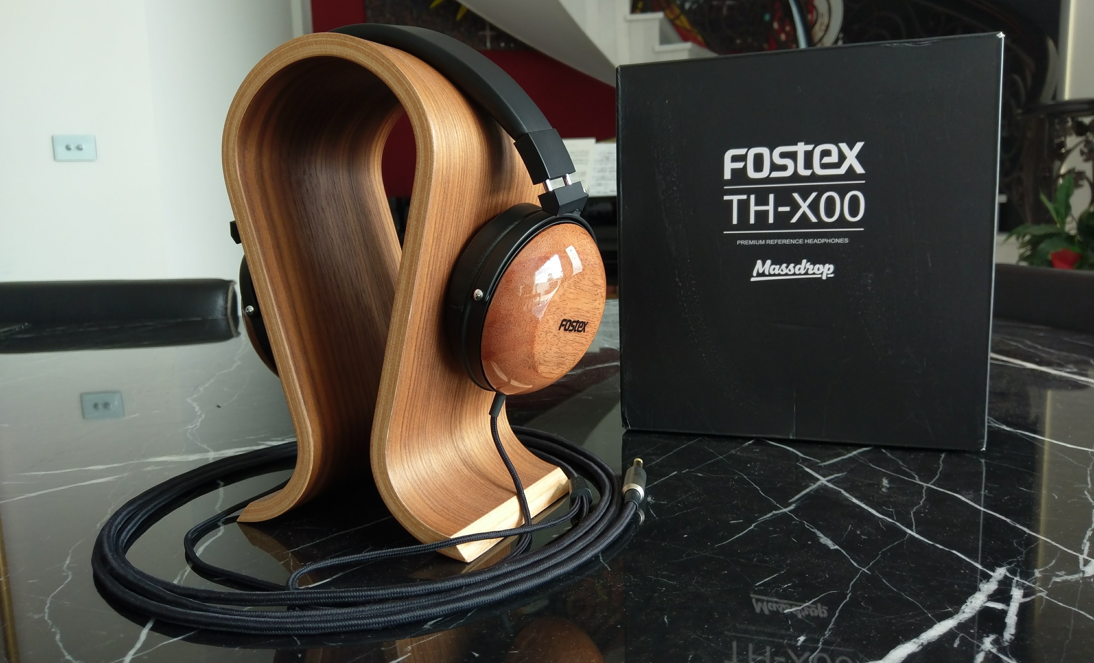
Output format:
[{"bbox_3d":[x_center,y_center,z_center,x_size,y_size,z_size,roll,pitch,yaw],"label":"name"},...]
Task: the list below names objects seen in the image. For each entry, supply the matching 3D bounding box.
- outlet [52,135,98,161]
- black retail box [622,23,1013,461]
[{"bbox_3d":[-1.465,-0.569,2.550,0.130,0.083,0.010,-2,8,-3],"label":"outlet"},{"bbox_3d":[0.196,-0.064,0.644,0.253,0.277,0.130,1,9,18],"label":"black retail box"}]

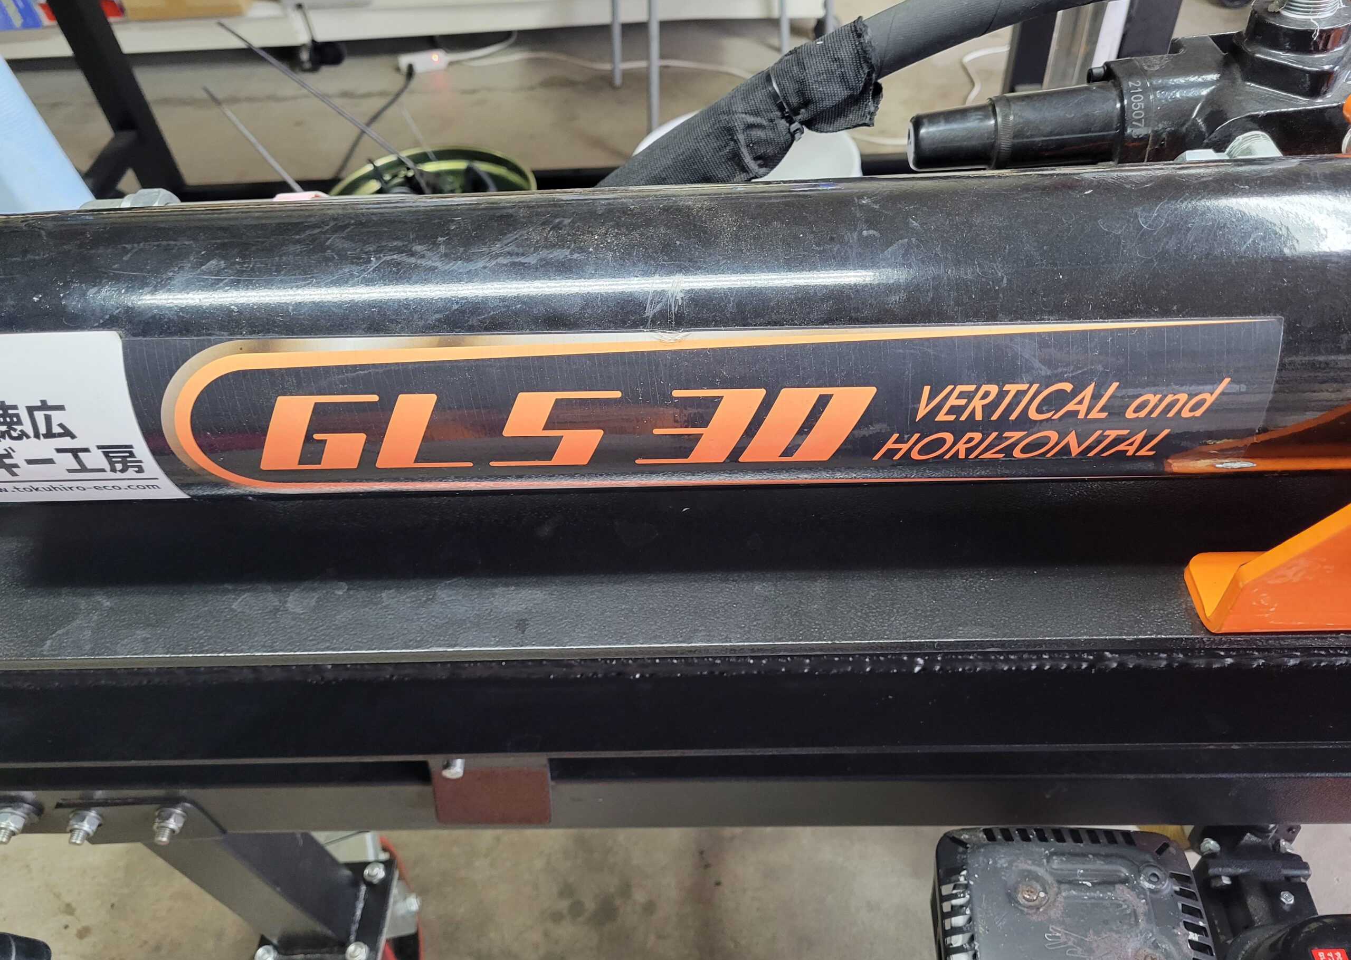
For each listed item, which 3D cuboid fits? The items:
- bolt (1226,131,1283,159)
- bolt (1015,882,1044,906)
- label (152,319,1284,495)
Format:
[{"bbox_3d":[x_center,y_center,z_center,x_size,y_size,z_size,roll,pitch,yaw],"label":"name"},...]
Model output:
[{"bbox_3d":[0.271,-0.152,0.475,0.025,0.021,0.022,-2,45,5],"label":"bolt"},{"bbox_3d":[0.214,0.250,0.610,0.015,0.006,0.015,-2,45,5],"label":"bolt"},{"bbox_3d":[0.005,-0.023,0.412,0.459,0.081,0.015,-1,42,4],"label":"label"}]

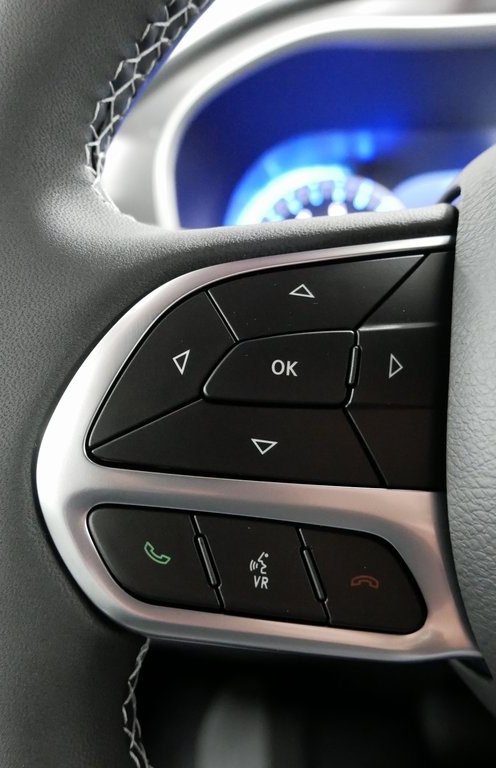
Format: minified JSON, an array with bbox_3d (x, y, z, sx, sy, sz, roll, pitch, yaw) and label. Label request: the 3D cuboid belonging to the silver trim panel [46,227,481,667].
[{"bbox_3d":[0.002,0.013,0.141,0.086,0.083,0.020,0,-2,-3],"label":"silver trim panel"}]

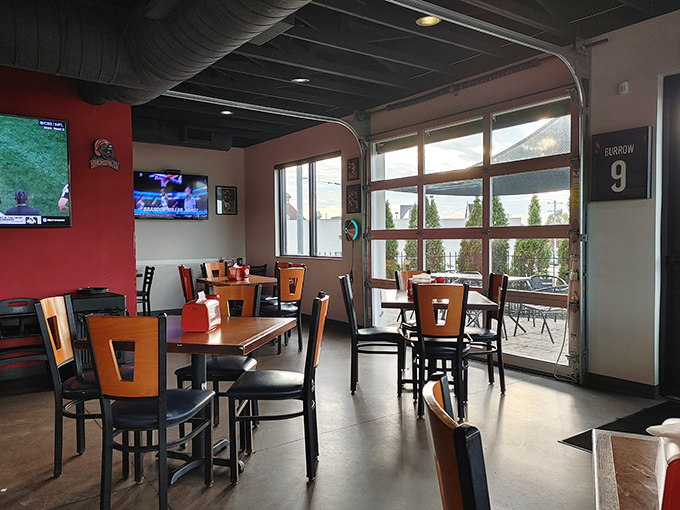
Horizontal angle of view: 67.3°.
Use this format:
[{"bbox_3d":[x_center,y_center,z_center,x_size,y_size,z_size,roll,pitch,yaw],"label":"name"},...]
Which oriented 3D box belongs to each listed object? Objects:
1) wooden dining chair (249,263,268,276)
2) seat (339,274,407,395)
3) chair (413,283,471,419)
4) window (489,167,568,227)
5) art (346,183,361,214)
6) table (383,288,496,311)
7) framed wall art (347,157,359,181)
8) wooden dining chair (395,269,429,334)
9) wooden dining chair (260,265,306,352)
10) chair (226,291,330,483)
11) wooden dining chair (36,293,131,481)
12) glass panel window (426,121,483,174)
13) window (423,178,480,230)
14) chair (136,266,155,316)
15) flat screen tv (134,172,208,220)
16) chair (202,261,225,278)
[{"bbox_3d":[-1.342,0.548,7.375,0.430,0.830,0.500,-2,3,-36],"label":"wooden dining chair"},{"bbox_3d":[0.276,0.629,4.147,0.479,0.917,0.409,0,2,9],"label":"seat"},{"bbox_3d":[0.711,0.642,3.591,0.409,0.917,0.479,0,2,11],"label":"chair"},{"bbox_3d":[1.685,-0.491,4.579,0.040,0.479,0.791,-2,2,-37],"label":"window"},{"bbox_3d":[0.183,-0.699,6.447,0.030,0.351,0.282,-2,2,-38],"label":"art"},{"bbox_3d":[0.735,0.694,4.005,0.810,0.730,0.830,0,2,9],"label":"table"},{"bbox_3d":[0.162,-1.088,6.518,0.025,0.274,0.240,-2,2,-37],"label":"framed wall art"},{"bbox_3d":[0.735,0.605,4.412,0.430,0.906,0.499,-1,2,-20],"label":"wooden dining chair"},{"bbox_3d":[-0.632,0.584,5.559,0.430,0.906,0.499,-2,2,-38],"label":"wooden dining chair"},{"bbox_3d":[-0.305,0.674,2.686,0.499,0.906,0.430,-1,2,3],"label":"chair"},{"bbox_3d":[-1.334,0.686,2.792,0.479,0.917,0.409,-1,2,-4],"label":"wooden dining chair"},{"bbox_3d":[1.104,-1.061,5.049,0.040,0.460,0.756,-2,3,-36],"label":"glass panel window"},{"bbox_3d":[1.110,-0.499,5.072,0.040,0.477,0.756,-2,3,-36],"label":"window"},{"bbox_3d":[-2.827,0.584,6.967,0.500,0.830,0.430,-2,3,-36],"label":"chair"},{"bbox_3d":[-2.664,-0.916,8.025,1.252,0.718,0.070,-2,2,-37],"label":"flat screen tv"},{"bbox_3d":[-1.478,0.561,6.601,0.499,0.906,0.430,1,3,44],"label":"chair"}]

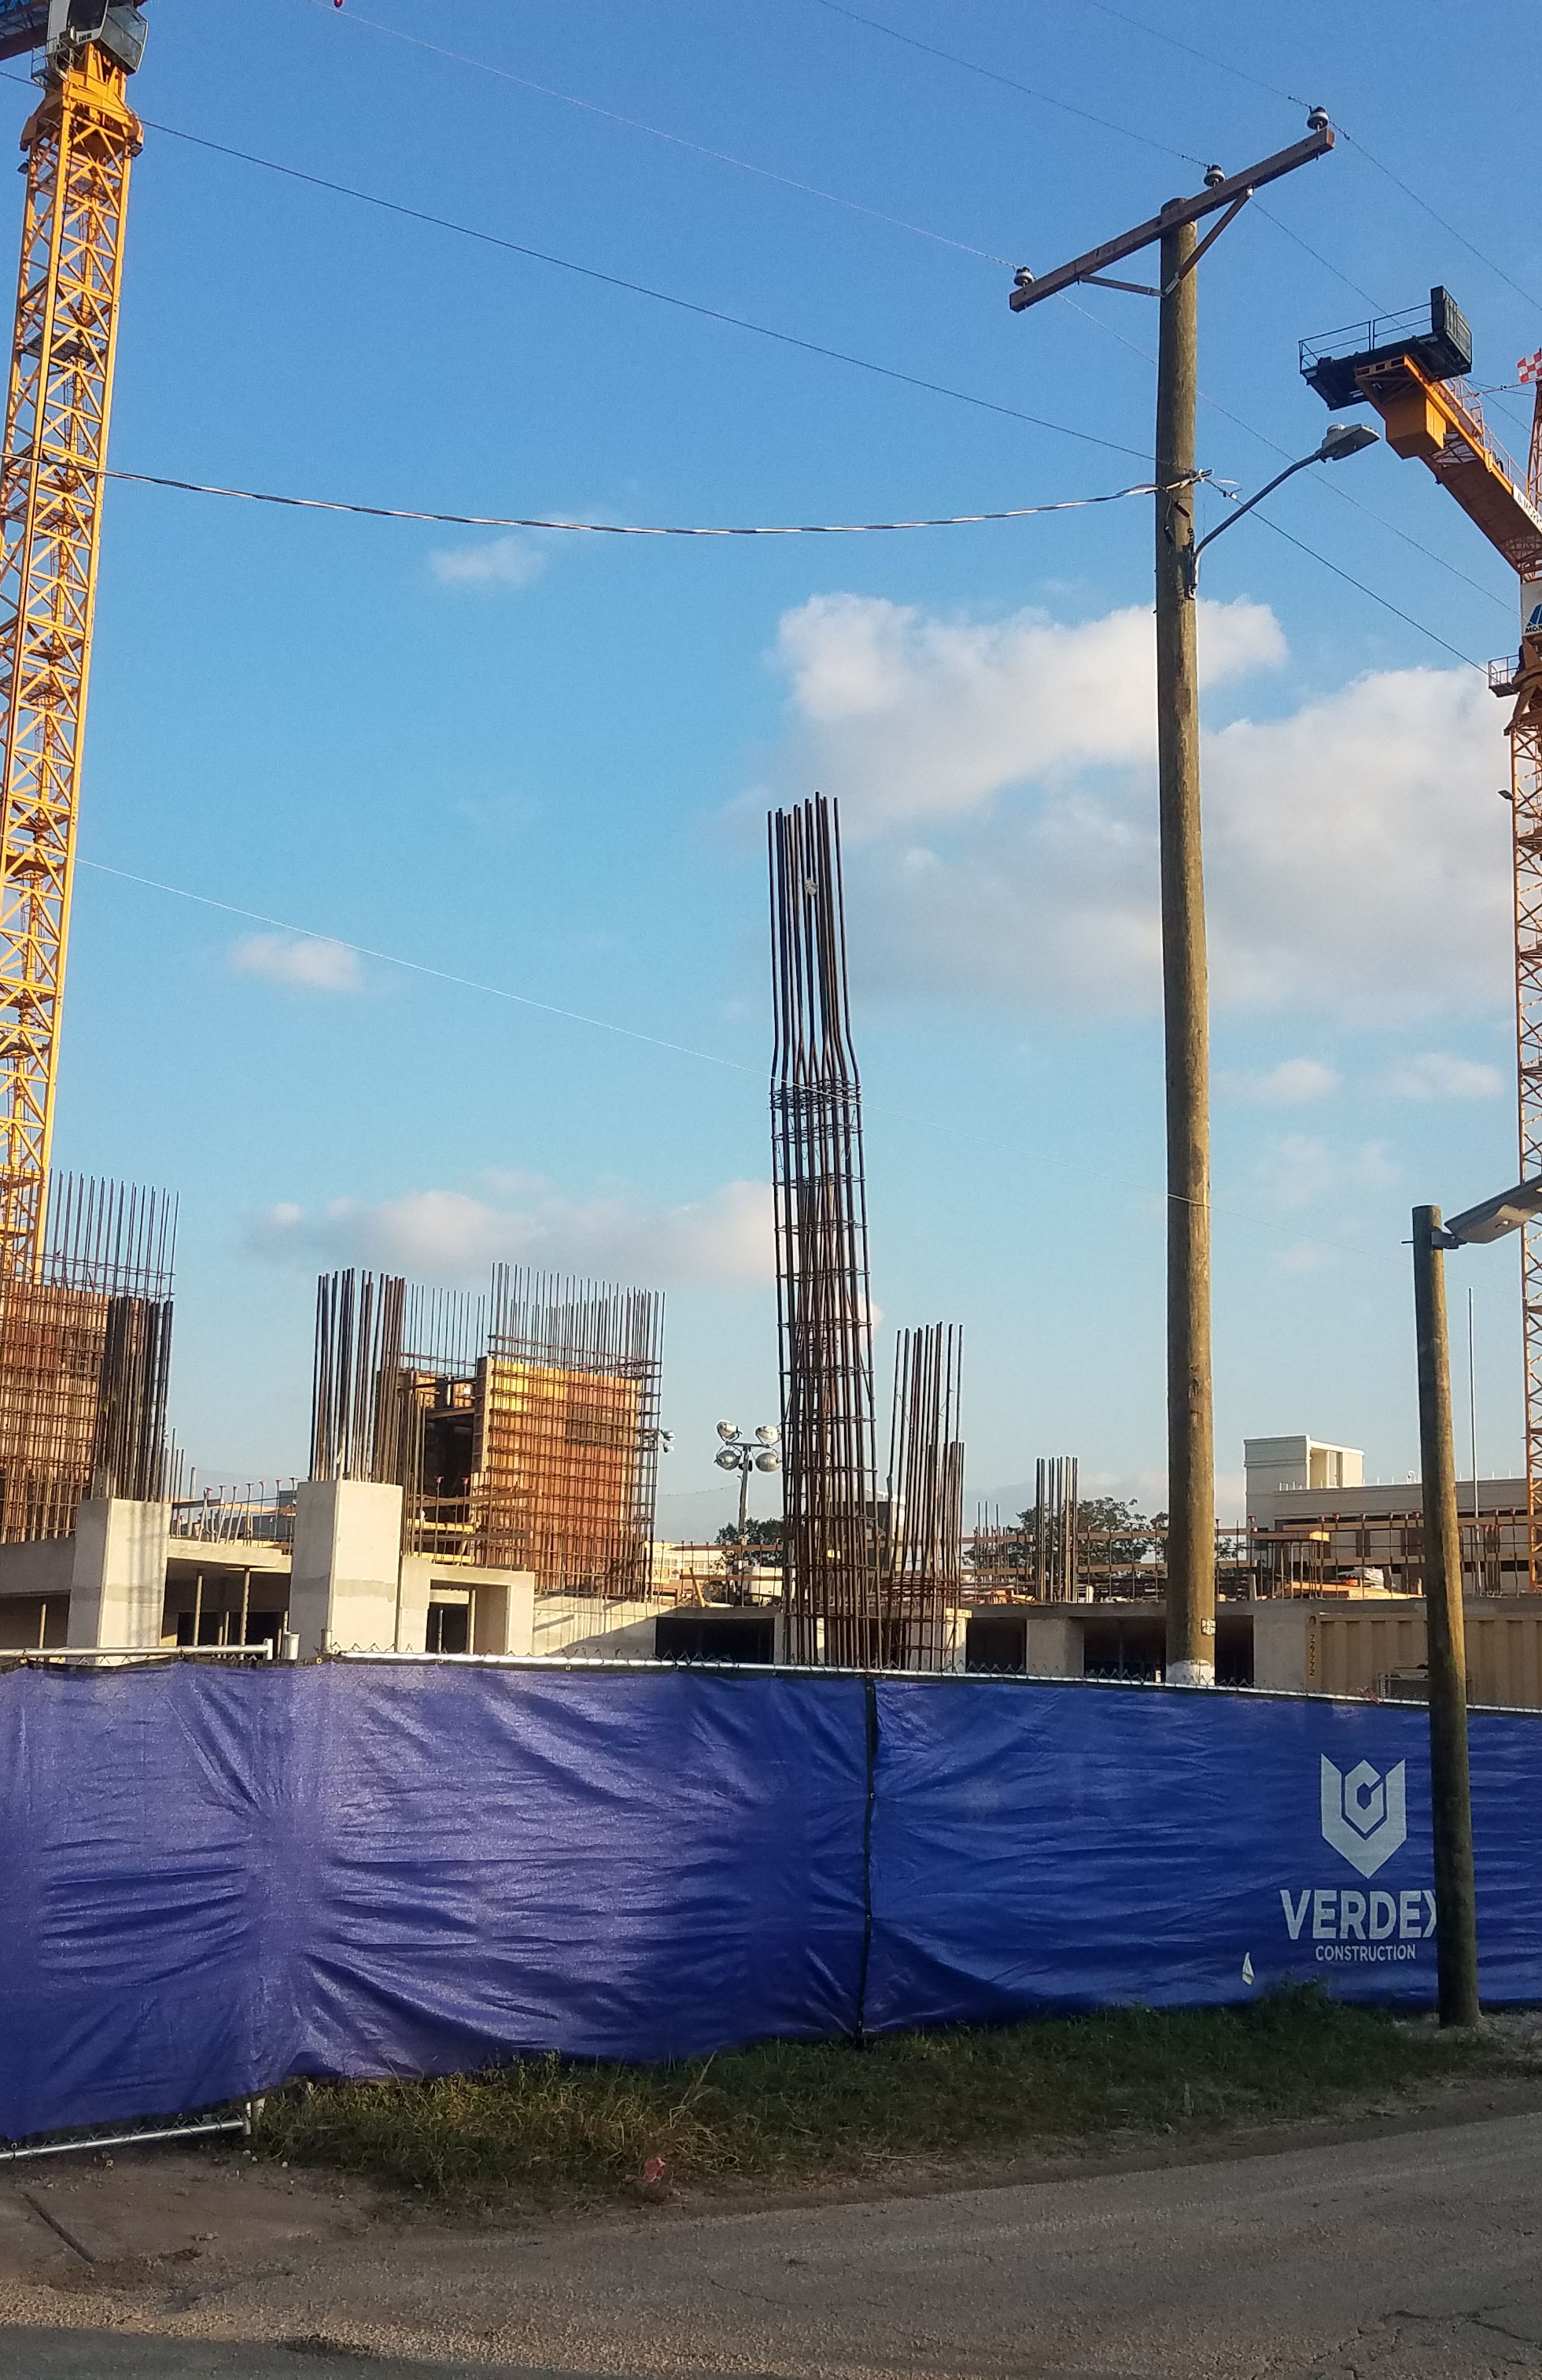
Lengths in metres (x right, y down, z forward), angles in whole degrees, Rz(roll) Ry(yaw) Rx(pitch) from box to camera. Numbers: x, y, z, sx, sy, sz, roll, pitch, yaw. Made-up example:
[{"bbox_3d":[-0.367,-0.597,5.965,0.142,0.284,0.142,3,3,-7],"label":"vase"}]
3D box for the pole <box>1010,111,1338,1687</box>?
[{"bbox_3d":[2.602,-0.950,15.199,0.420,11.780,2.450,12,-14,-42],"label":"pole"}]

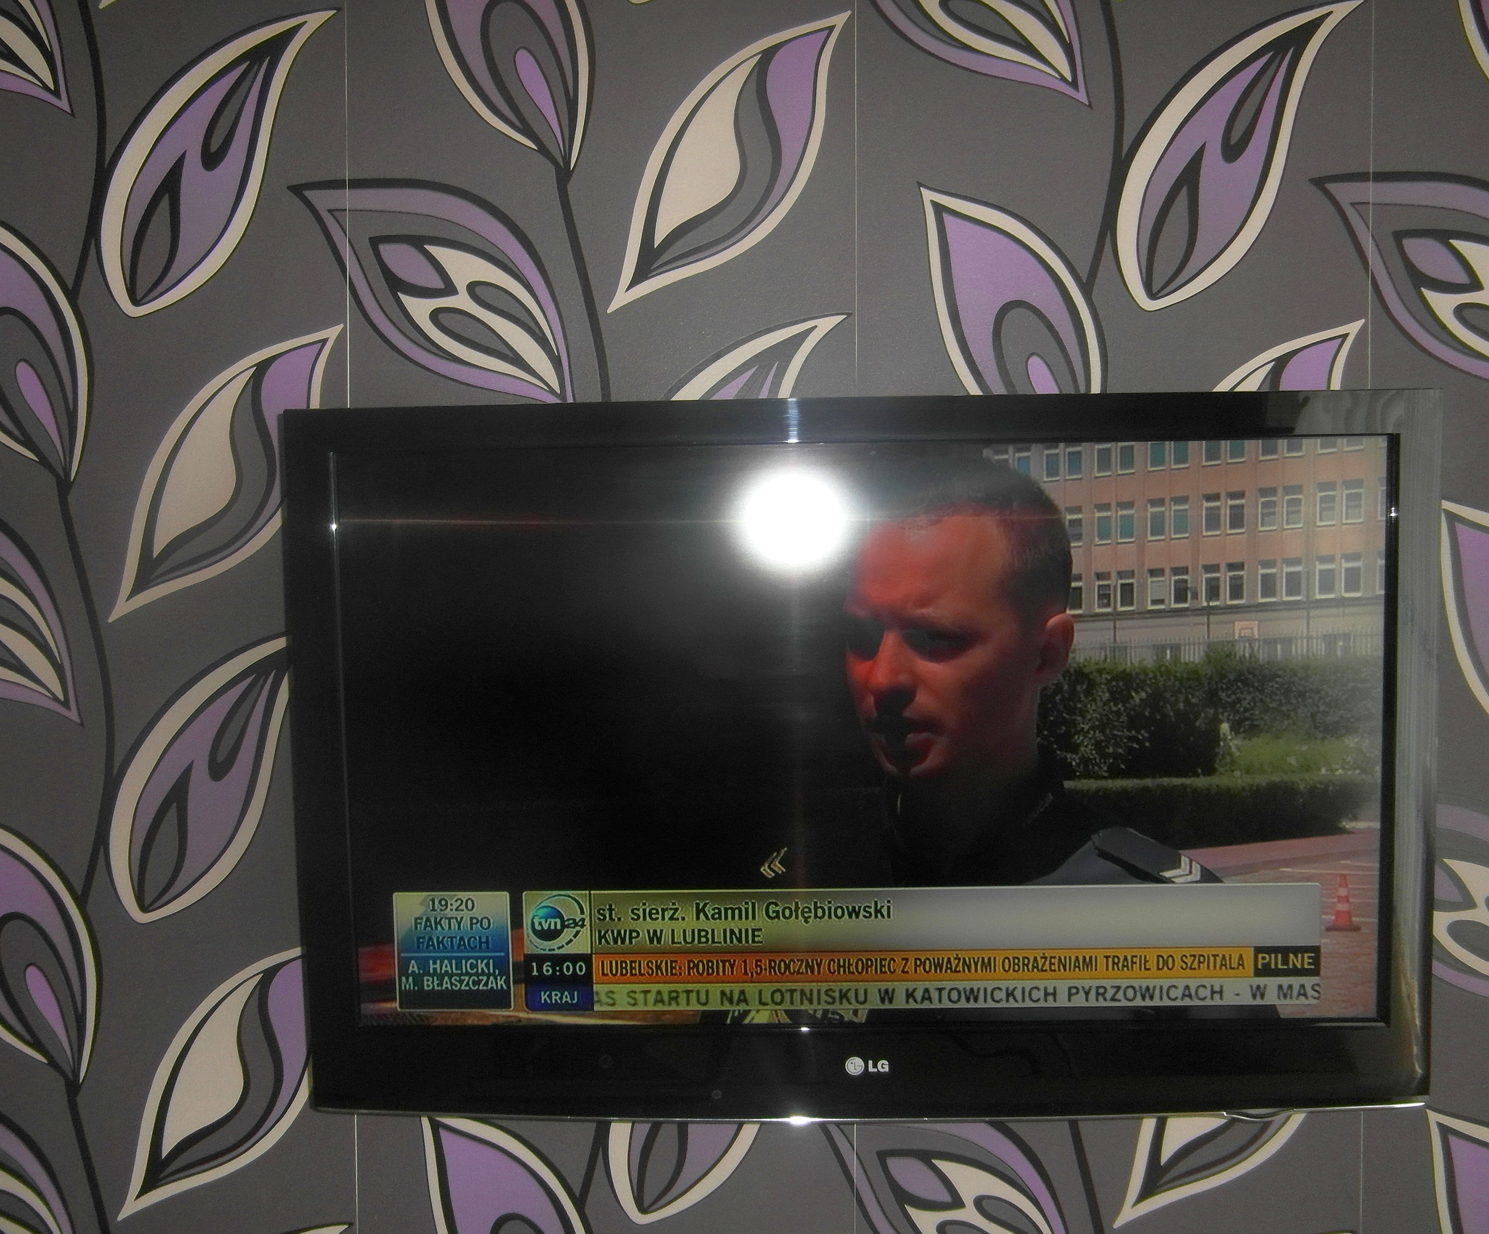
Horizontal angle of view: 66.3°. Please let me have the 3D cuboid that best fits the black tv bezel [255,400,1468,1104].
[{"bbox_3d":[0.106,0.133,1.066,1.026,0.657,0.080,-1,4,1],"label":"black tv bezel"}]

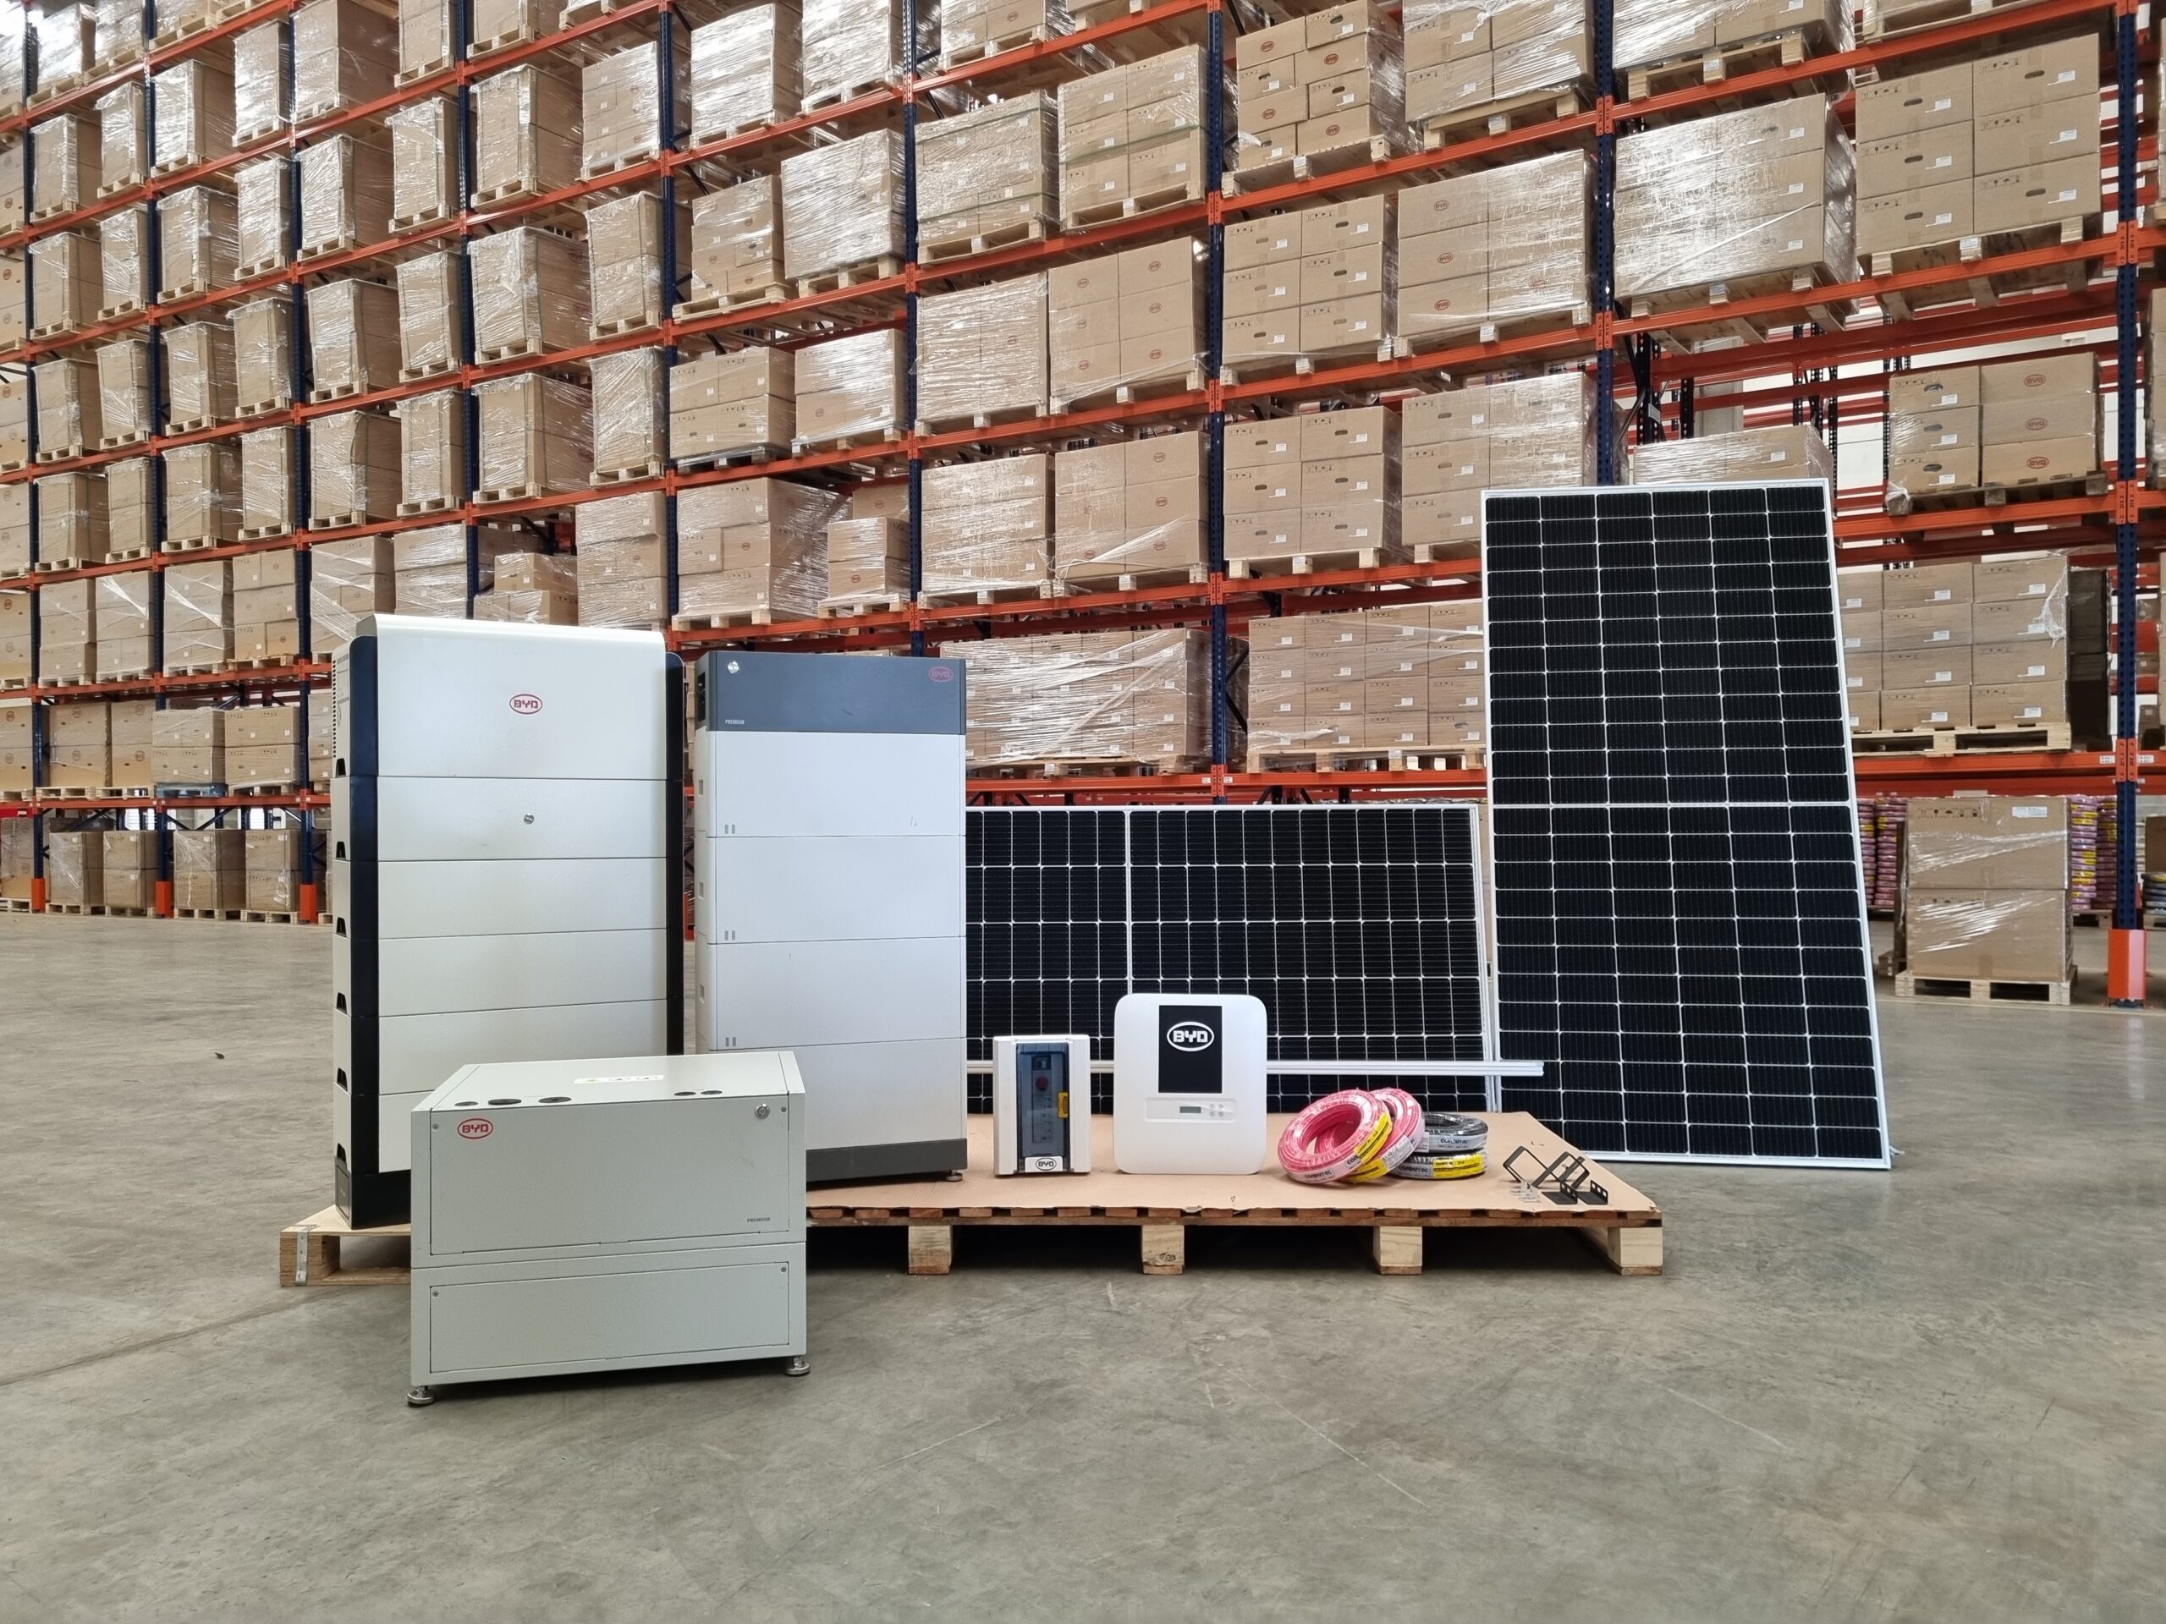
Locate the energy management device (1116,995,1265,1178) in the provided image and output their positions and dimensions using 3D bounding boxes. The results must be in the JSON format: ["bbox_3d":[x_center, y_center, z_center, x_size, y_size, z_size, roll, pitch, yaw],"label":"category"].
[{"bbox_3d":[0.252,0.636,3.854,0.357,0.415,0.150,-1,0,4],"label":"energy management device"}]

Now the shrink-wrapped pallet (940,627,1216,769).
[{"bbox_3d":[0.105,-0.711,11.033,1.887,0.856,1.020,-1,0,31],"label":"shrink-wrapped pallet"}]

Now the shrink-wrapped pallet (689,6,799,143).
[{"bbox_3d":[-2.516,-5.888,13.490,0.903,0.912,1.100,-1,0,31],"label":"shrink-wrapped pallet"}]

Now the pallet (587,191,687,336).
[{"bbox_3d":[-3.397,-4.325,13.343,0.740,1.060,1.050,-1,0,31],"label":"pallet"}]

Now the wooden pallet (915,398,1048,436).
[{"bbox_3d":[-0.481,-2.870,12.214,1.164,0.141,1.000,-1,0,31],"label":"wooden pallet"}]

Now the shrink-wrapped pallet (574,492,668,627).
[{"bbox_3d":[-3.674,-2.077,14.137,1.004,1.133,0.927,-1,0,32],"label":"shrink-wrapped pallet"}]

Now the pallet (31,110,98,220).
[{"bbox_3d":[-10.498,-6.742,17.456,0.682,0.959,1.080,-1,0,31],"label":"pallet"}]

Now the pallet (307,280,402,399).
[{"bbox_3d":[-6.553,-4.273,15.256,0.720,1.040,1.030,-1,0,31],"label":"pallet"}]

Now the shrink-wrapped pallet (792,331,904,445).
[{"bbox_3d":[-1.562,-3.237,13.090,1.020,0.835,1.110,-1,0,32],"label":"shrink-wrapped pallet"}]

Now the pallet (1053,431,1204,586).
[{"bbox_3d":[0.596,-2.050,11.760,1.200,1.020,1.120,-1,0,32],"label":"pallet"}]

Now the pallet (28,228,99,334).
[{"bbox_3d":[-10.766,-5.595,17.799,0.760,1.030,1.030,-1,0,31],"label":"pallet"}]

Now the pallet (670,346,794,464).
[{"bbox_3d":[-2.667,-3.256,13.745,1.100,0.890,1.120,-1,0,32],"label":"pallet"}]

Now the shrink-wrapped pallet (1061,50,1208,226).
[{"bbox_3d":[0.564,-4.257,10.722,1.027,0.933,1.050,-1,0,31],"label":"shrink-wrapped pallet"}]

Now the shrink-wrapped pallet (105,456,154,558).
[{"bbox_3d":[-10.034,-3.251,18.051,0.780,1.033,1.150,-1,0,31],"label":"shrink-wrapped pallet"}]

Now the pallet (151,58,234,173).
[{"bbox_3d":[-9.254,-7.298,17.643,0.803,1.058,1.200,-1,0,31],"label":"pallet"}]

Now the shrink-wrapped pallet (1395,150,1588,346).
[{"bbox_3d":[2.716,-3.368,10.254,1.170,1.018,1.020,-1,0,31],"label":"shrink-wrapped pallet"}]

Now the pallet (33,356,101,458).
[{"bbox_3d":[-11.241,-4.499,18.759,0.814,1.070,1.150,-1,0,31],"label":"pallet"}]

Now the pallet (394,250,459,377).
[{"bbox_3d":[-5.843,-4.630,15.764,0.800,1.120,1.180,-1,0,32],"label":"pallet"}]

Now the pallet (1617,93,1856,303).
[{"bbox_3d":[3.626,-3.192,9.062,1.050,0.990,1.030,-1,0,31],"label":"pallet"}]

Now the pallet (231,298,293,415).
[{"bbox_3d":[-8.149,-4.612,17.174,0.820,1.110,1.180,-1,0,32],"label":"pallet"}]

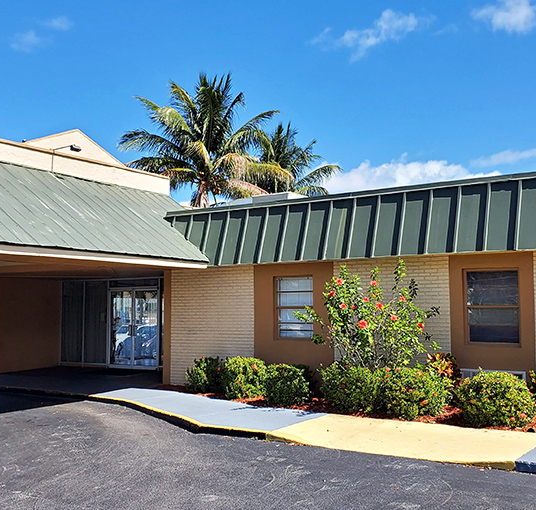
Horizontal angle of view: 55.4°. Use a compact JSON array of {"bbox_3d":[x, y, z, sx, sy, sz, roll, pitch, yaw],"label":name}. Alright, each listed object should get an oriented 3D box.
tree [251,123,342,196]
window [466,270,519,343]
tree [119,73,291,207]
[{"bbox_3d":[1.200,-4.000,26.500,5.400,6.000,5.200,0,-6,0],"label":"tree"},{"bbox_3d":[3.730,0.860,8.500,0.840,1.230,0.120,-3,-7,27],"label":"window"},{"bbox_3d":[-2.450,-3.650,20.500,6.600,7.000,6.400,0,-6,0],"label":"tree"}]

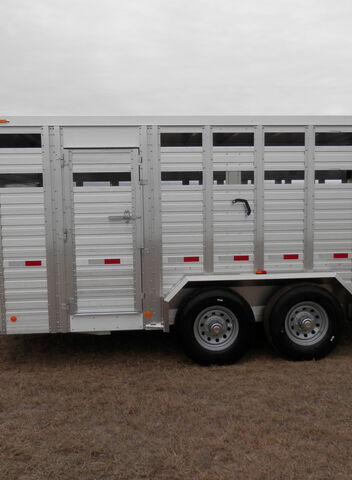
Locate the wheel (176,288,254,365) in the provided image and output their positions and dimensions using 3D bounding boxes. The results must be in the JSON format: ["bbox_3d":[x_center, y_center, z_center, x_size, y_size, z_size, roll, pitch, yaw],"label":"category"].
[{"bbox_3d":[0.372,0.819,4.439,0.730,0.730,0.230,-1,5,-4],"label":"wheel"}]

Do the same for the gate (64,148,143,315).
[{"bbox_3d":[-0.684,-0.074,4.458,0.726,1.586,0.055,-1,5,-4],"label":"gate"}]

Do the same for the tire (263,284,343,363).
[{"bbox_3d":[1.239,0.790,4.506,0.730,0.730,0.230,-1,5,-4],"label":"tire"}]

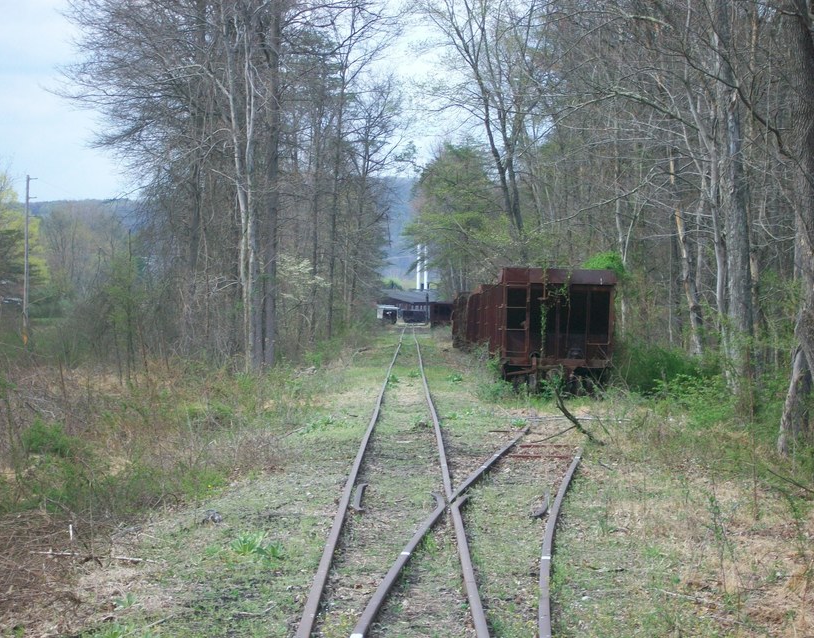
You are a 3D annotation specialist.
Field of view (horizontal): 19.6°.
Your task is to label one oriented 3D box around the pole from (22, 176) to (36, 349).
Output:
[{"bbox_3d":[-21.264,-3.243,133.000,0.650,9.800,0.320,1,0,0],"label":"pole"}]

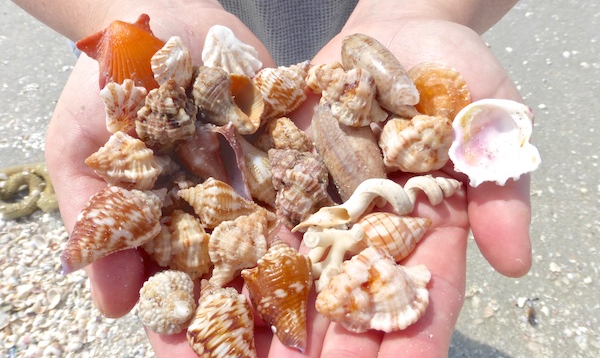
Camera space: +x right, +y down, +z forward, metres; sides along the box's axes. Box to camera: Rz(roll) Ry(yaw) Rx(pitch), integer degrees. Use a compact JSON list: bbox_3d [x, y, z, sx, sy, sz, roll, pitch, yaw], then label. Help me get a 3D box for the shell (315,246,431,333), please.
[{"bbox_3d":[0.025,0.037,0.148,0.039,0.020,0.027,-12,56,-8],"label":"shell"}]

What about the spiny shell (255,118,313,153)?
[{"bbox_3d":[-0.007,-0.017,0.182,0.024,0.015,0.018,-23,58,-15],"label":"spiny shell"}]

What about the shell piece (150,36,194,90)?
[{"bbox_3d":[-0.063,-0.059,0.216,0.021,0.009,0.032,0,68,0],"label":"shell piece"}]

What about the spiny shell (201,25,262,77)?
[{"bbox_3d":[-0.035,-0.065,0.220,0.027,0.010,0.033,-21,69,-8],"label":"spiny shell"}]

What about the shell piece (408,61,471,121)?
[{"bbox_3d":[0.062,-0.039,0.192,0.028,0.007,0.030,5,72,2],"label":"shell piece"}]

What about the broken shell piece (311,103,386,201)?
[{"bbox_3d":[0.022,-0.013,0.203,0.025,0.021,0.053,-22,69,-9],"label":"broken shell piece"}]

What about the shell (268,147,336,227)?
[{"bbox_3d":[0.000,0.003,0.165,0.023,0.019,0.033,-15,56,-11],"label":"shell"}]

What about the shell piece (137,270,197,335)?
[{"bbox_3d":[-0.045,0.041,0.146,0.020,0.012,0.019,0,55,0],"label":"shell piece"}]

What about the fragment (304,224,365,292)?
[{"bbox_3d":[0.012,0.027,0.154,0.021,0.011,0.026,-2,55,-2],"label":"fragment"}]

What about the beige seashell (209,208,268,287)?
[{"bbox_3d":[-0.022,0.024,0.154,0.017,0.013,0.030,20,57,14],"label":"beige seashell"}]

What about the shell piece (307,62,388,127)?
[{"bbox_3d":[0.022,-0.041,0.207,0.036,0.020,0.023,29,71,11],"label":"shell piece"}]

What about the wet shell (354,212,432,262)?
[{"bbox_3d":[0.041,0.025,0.187,0.036,0.018,0.020,-22,69,-9],"label":"wet shell"}]

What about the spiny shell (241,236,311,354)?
[{"bbox_3d":[-0.008,0.045,0.172,0.025,0.019,0.042,-15,68,-6],"label":"spiny shell"}]

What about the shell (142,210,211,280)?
[{"bbox_3d":[-0.053,0.029,0.188,0.026,0.021,0.026,-13,68,-5],"label":"shell"}]

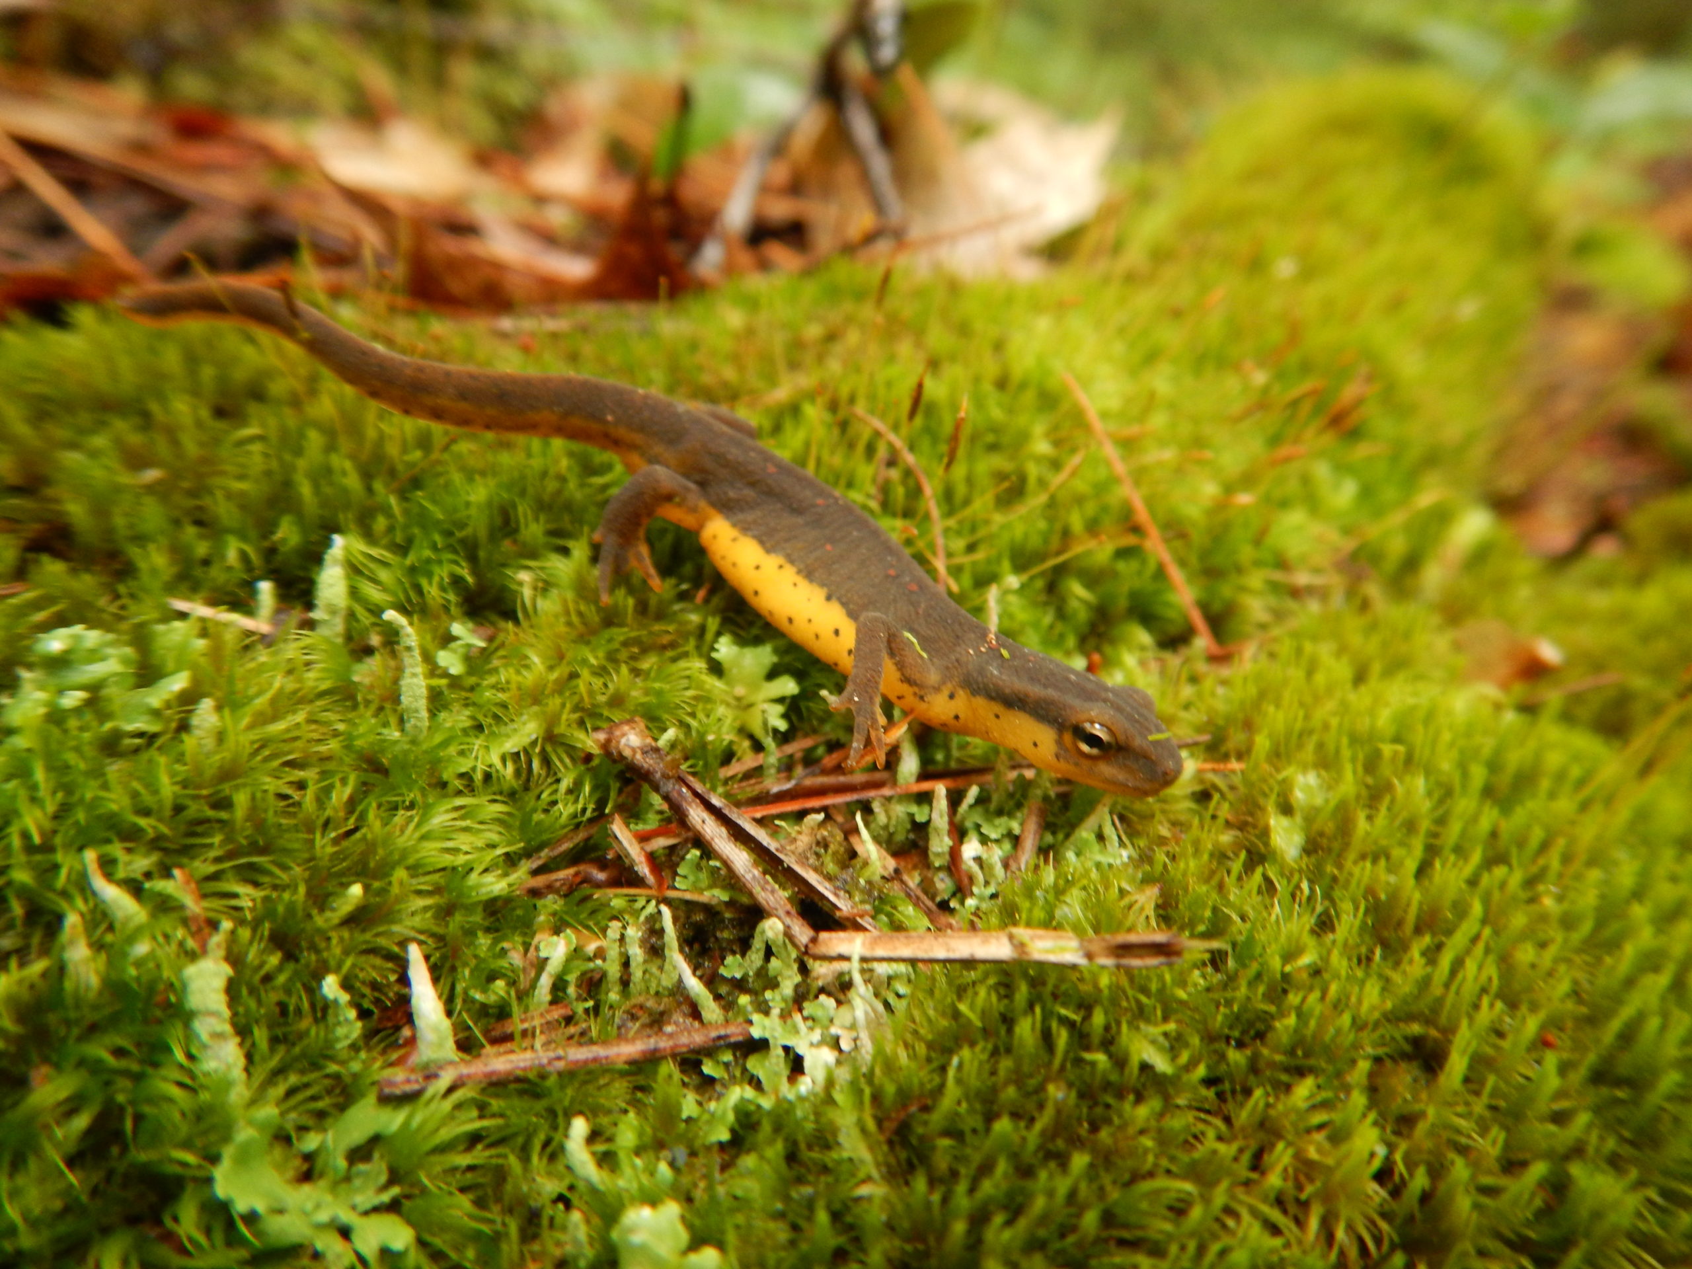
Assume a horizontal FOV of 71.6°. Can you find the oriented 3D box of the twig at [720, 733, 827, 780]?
[{"bbox_3d":[-0.004,0.007,0.069,0.006,0.001,0.001,-20,42,-21],"label":"twig"}]

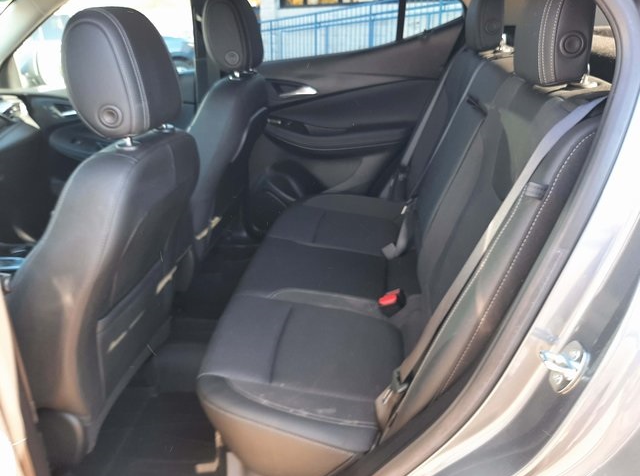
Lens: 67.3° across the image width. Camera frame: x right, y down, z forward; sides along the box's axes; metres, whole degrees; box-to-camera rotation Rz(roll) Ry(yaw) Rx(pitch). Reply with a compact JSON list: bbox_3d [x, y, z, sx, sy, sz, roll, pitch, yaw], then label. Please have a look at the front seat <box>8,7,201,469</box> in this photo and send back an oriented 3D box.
[{"bbox_3d":[-0.638,0.018,1.123,0.760,1.020,0.520,3,26,7],"label":"front seat"}]

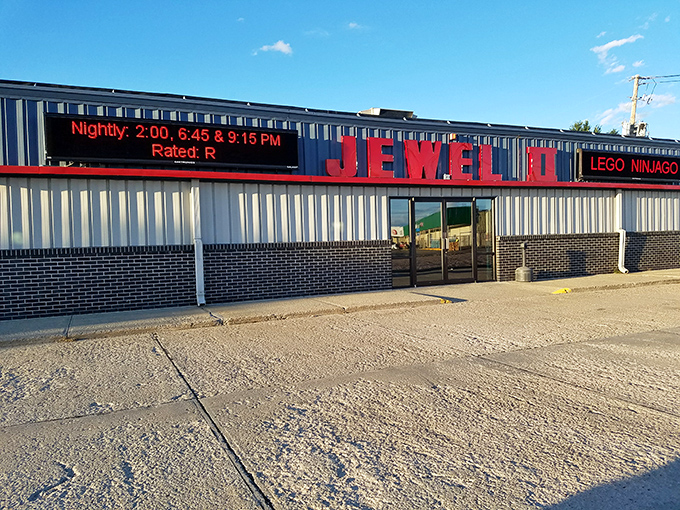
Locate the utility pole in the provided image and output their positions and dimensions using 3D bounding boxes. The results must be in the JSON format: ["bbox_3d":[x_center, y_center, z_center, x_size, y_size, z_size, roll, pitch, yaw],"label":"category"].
[{"bbox_3d":[16.542,-5.188,29.177,0.270,10.100,0.270,3,2,-25],"label":"utility pole"}]

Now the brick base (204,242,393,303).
[{"bbox_3d":[-0.755,0.289,10.895,4.220,1.175,0.170,-2,2,-25],"label":"brick base"}]

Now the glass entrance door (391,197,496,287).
[{"bbox_3d":[2.585,-0.337,12.477,3.150,2.140,0.130,-2,2,-25],"label":"glass entrance door"}]

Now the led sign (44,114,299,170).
[{"bbox_3d":[-2.895,-2.044,9.490,4.460,0.770,0.170,-2,2,-25],"label":"led sign"}]

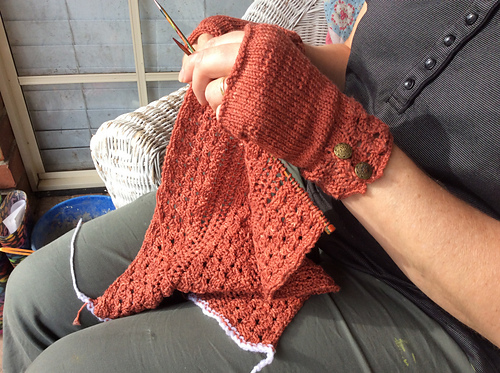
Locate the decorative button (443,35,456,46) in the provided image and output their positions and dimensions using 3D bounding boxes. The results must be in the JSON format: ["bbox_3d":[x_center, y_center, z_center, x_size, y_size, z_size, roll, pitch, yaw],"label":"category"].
[{"bbox_3d":[0.222,-0.162,0.513,0.005,0.013,0.013,30,19,-44],"label":"decorative button"}]

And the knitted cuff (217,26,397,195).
[{"bbox_3d":[0.053,-0.072,0.460,0.180,0.070,0.098,35,87,6],"label":"knitted cuff"}]

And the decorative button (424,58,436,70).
[{"bbox_3d":[0.204,-0.138,0.521,0.005,0.013,0.013,30,19,-44],"label":"decorative button"}]

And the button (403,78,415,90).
[{"bbox_3d":[0.182,-0.117,0.530,0.005,0.013,0.013,30,19,-44],"label":"button"}]

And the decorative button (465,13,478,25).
[{"bbox_3d":[0.243,-0.183,0.505,0.005,0.013,0.013,30,19,-44],"label":"decorative button"}]

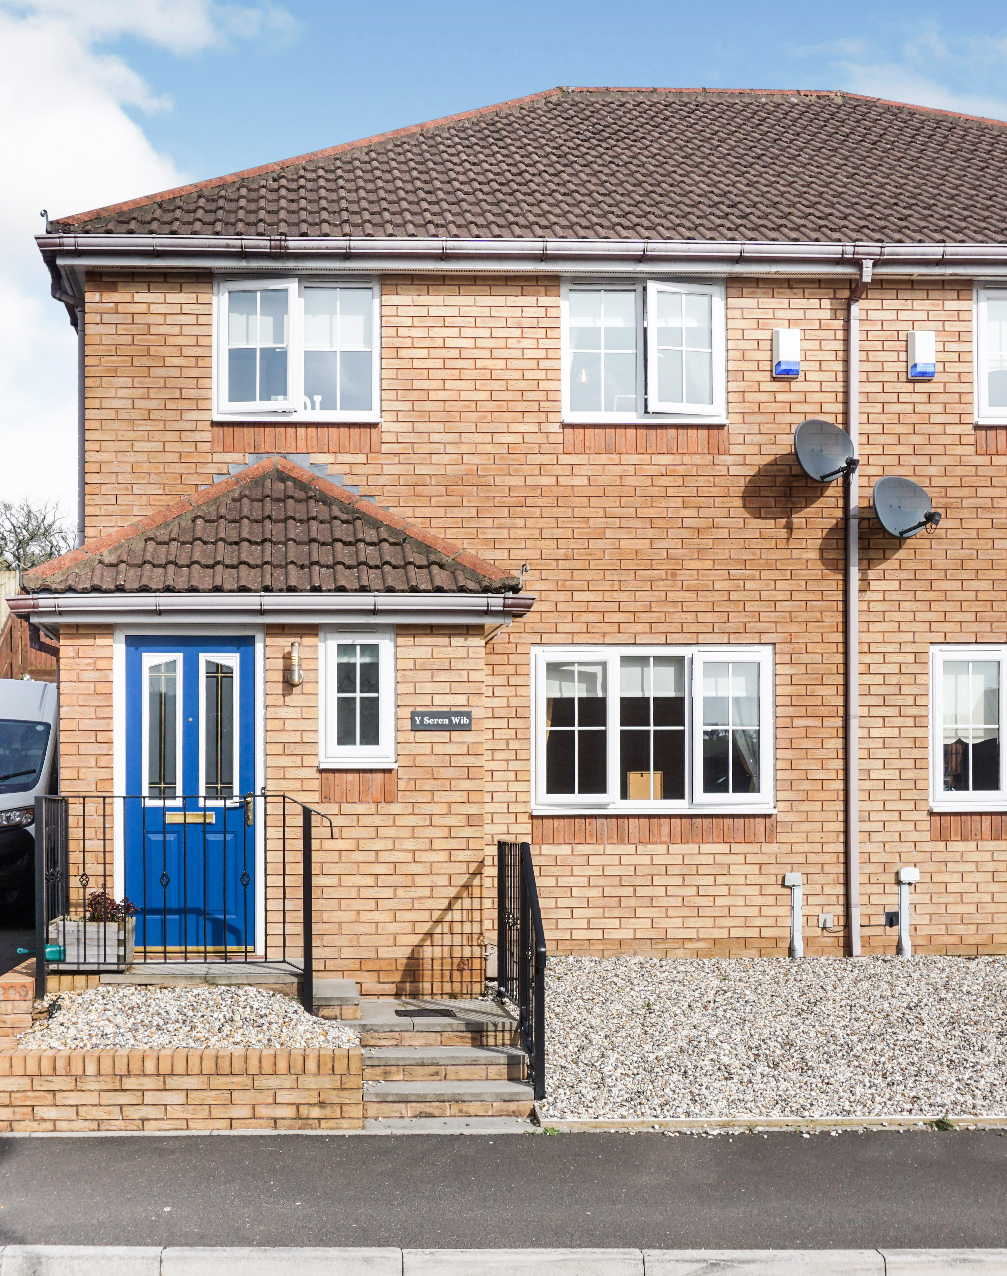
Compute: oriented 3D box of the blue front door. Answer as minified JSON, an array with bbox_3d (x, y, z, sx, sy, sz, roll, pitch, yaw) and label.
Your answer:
[{"bbox_3d":[-1.972,0.990,9.038,0.815,1.999,0.080,0,-1,-2],"label":"blue front door"}]

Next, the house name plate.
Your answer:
[{"bbox_3d":[-0.389,0.516,9.000,0.390,0.130,0.020,0,-1,-3],"label":"house name plate"}]

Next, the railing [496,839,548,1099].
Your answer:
[{"bbox_3d":[0.088,1.835,8.381,0.070,1.250,1.980,0,-1,-6],"label":"railing"}]

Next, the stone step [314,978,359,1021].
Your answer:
[{"bbox_3d":[-1.013,2.164,8.565,0.320,0.140,0.730,0,-1,-2],"label":"stone step"}]

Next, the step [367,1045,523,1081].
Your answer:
[{"bbox_3d":[-0.334,2.367,7.976,0.900,0.140,0.330,0,-1,-2],"label":"step"}]

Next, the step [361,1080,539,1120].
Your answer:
[{"bbox_3d":[-0.290,2.470,7.680,0.910,0.145,0.340,1,-6,-5],"label":"step"}]

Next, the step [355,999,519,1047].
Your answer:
[{"bbox_3d":[-0.430,2.290,8.560,0.950,0.150,0.880,1,-6,-6],"label":"step"}]

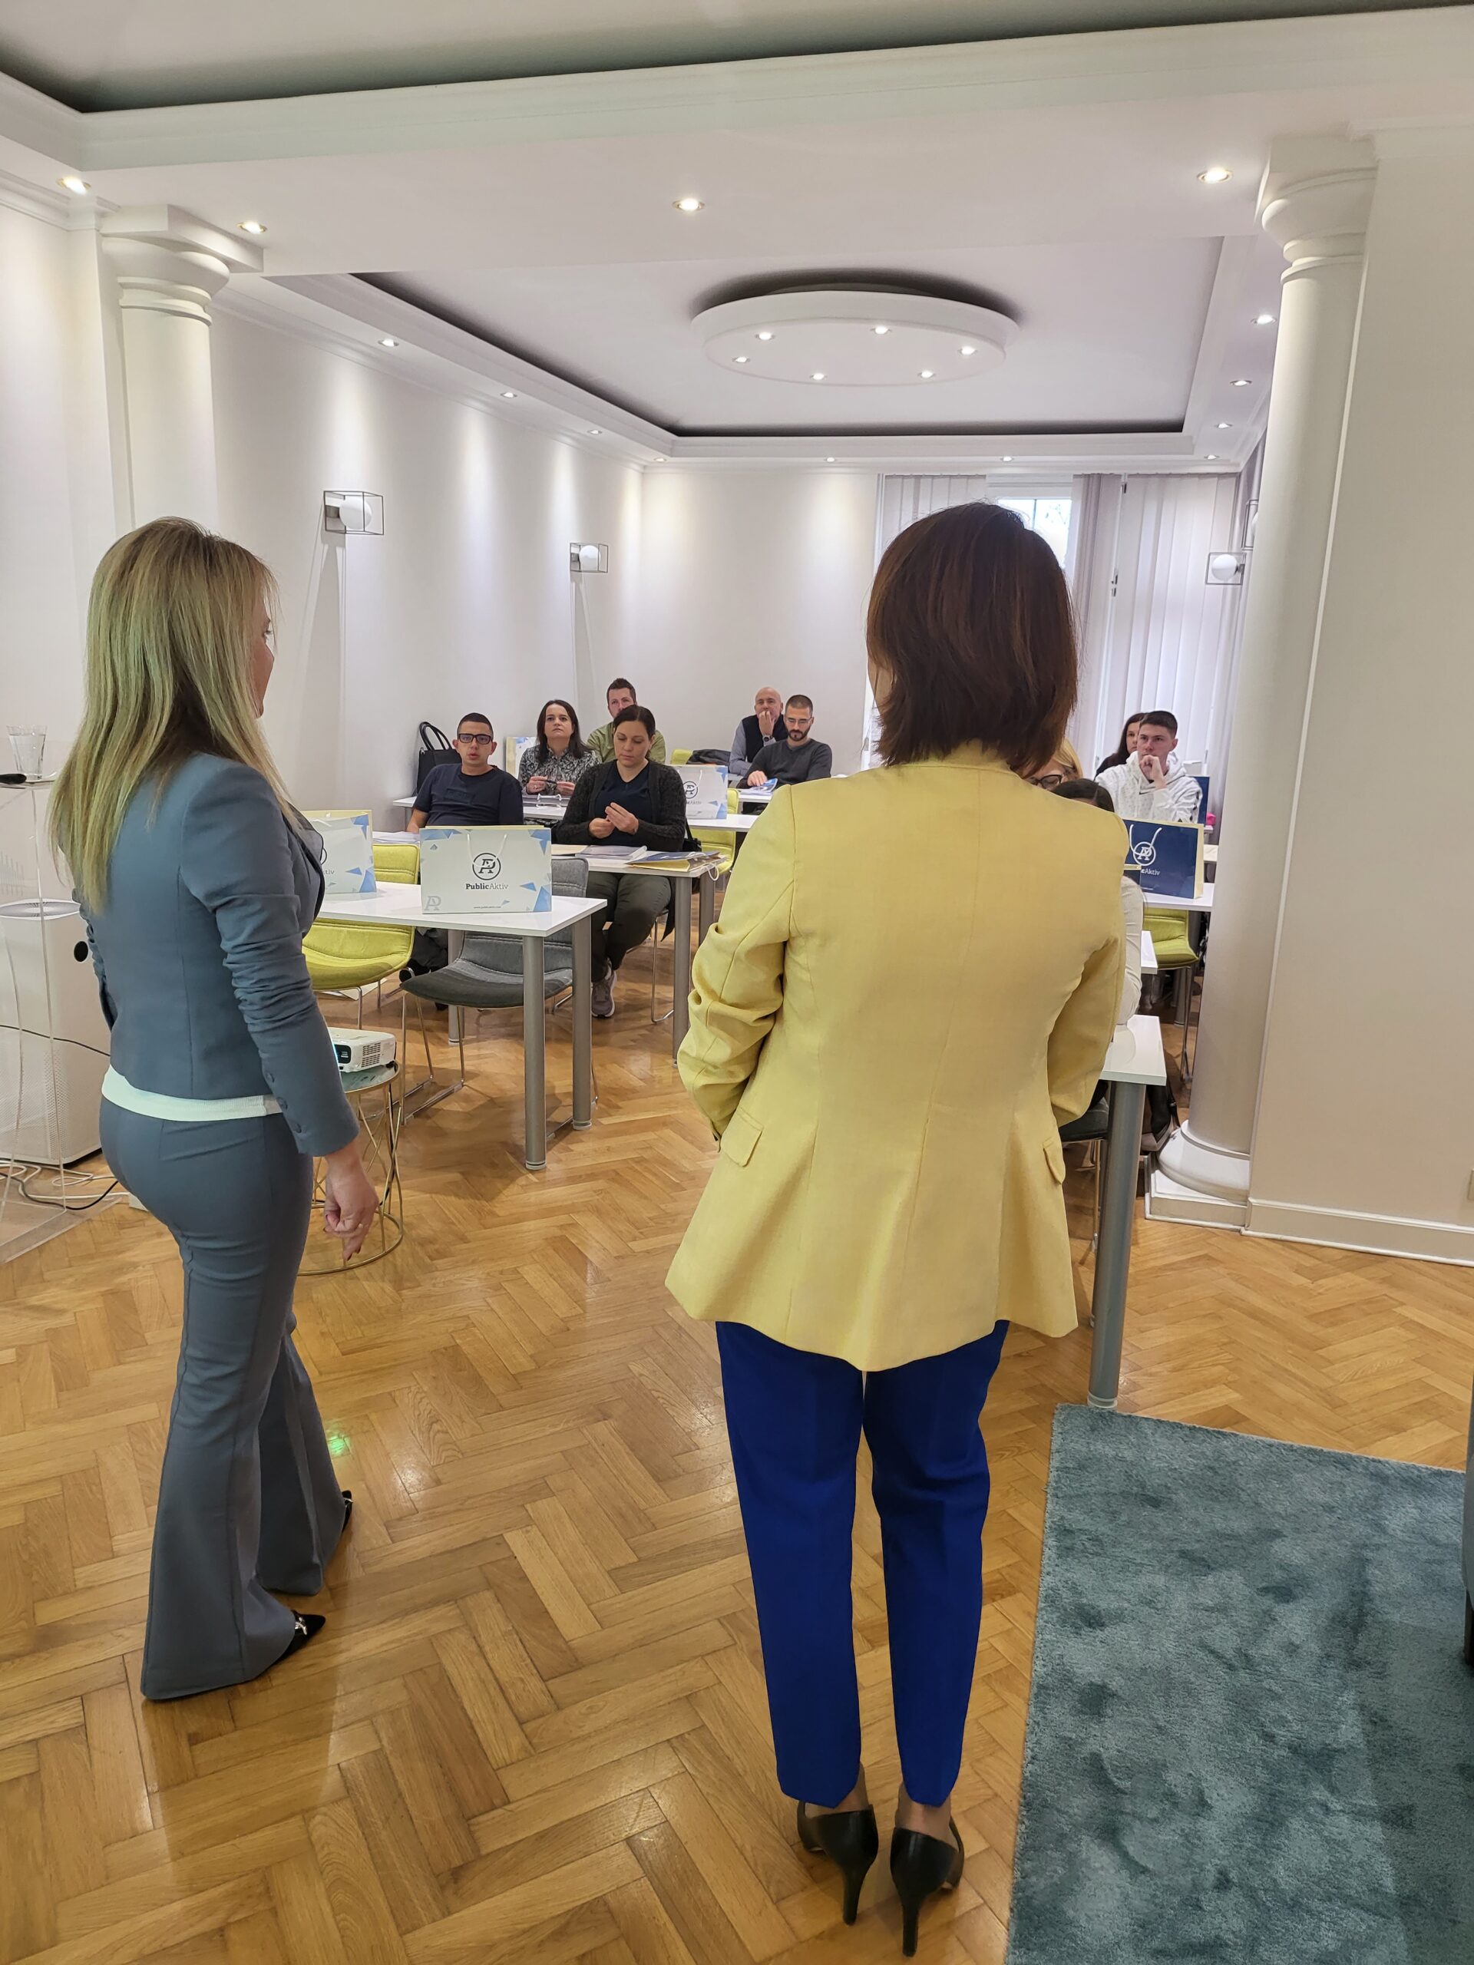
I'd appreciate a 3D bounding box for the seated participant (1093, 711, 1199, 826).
[{"bbox_3d":[1.876,-0.594,6.311,0.550,1.310,0.750,8,15,23],"label":"seated participant"}]

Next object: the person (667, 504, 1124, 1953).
[{"bbox_3d":[0.178,0.333,1.628,0.510,1.700,0.400,4,14,7],"label":"person"}]

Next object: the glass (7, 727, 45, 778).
[{"bbox_3d":[-1.721,-0.557,3.299,0.090,0.115,0.090,6,14,15],"label":"glass"}]

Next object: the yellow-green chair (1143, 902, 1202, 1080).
[{"bbox_3d":[1.572,-0.117,5.495,0.570,0.820,0.580,6,14,15],"label":"yellow-green chair"}]

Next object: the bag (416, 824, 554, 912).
[{"bbox_3d":[-0.773,-0.348,4.201,0.385,0.258,0.100,-2,14,-17],"label":"bag"}]

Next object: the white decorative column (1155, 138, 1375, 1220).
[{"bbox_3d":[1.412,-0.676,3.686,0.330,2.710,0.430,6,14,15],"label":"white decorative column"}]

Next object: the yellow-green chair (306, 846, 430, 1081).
[{"bbox_3d":[-1.362,-0.038,4.700,0.510,0.820,0.570,6,14,15],"label":"yellow-green chair"}]

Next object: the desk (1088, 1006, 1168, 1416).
[{"bbox_3d":[0.411,0.446,3.106,1.000,0.750,0.530,6,14,15],"label":"desk"}]

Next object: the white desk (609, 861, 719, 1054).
[{"bbox_3d":[-0.604,-0.137,5.343,1.040,0.750,0.540,6,14,15],"label":"white desk"}]

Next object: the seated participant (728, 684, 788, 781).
[{"bbox_3d":[0.238,-1.253,8.818,0.530,1.290,0.750,4,14,7],"label":"seated participant"}]

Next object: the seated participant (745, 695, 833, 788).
[{"bbox_3d":[0.303,-1.073,8.253,0.560,1.280,0.800,5,14,13],"label":"seated participant"}]

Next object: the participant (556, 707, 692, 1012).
[{"bbox_3d":[-0.521,-0.555,6.020,0.540,1.285,0.780,4,14,7],"label":"participant"}]

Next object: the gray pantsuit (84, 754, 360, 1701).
[{"bbox_3d":[-0.743,0.355,2.019,0.460,1.380,0.410,13,18,38],"label":"gray pantsuit"}]

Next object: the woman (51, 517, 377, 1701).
[{"bbox_3d":[-0.761,0.198,2.051,0.470,1.700,0.460,12,17,36],"label":"woman"}]

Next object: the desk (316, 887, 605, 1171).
[{"bbox_3d":[-1.033,0.105,4.308,1.150,0.750,0.540,6,14,15],"label":"desk"}]

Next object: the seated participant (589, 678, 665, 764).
[{"bbox_3d":[-0.715,-1.168,8.313,0.530,1.310,0.750,3,14,5],"label":"seated participant"}]

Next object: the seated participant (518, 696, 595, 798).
[{"bbox_3d":[-1.028,-0.893,7.423,0.500,1.240,0.750,4,14,7],"label":"seated participant"}]

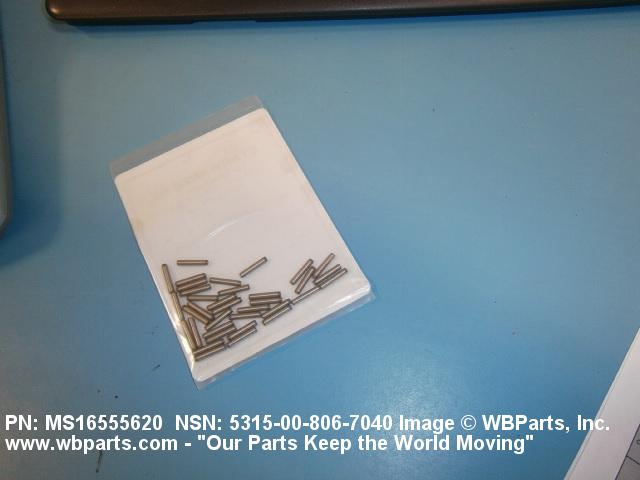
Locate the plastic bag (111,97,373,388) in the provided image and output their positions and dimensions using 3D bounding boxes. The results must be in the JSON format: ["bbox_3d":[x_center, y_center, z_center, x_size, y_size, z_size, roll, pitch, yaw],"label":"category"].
[{"bbox_3d":[-0.038,-0.007,0.203,0.077,0.007,0.114,-28,68,-5],"label":"plastic bag"}]

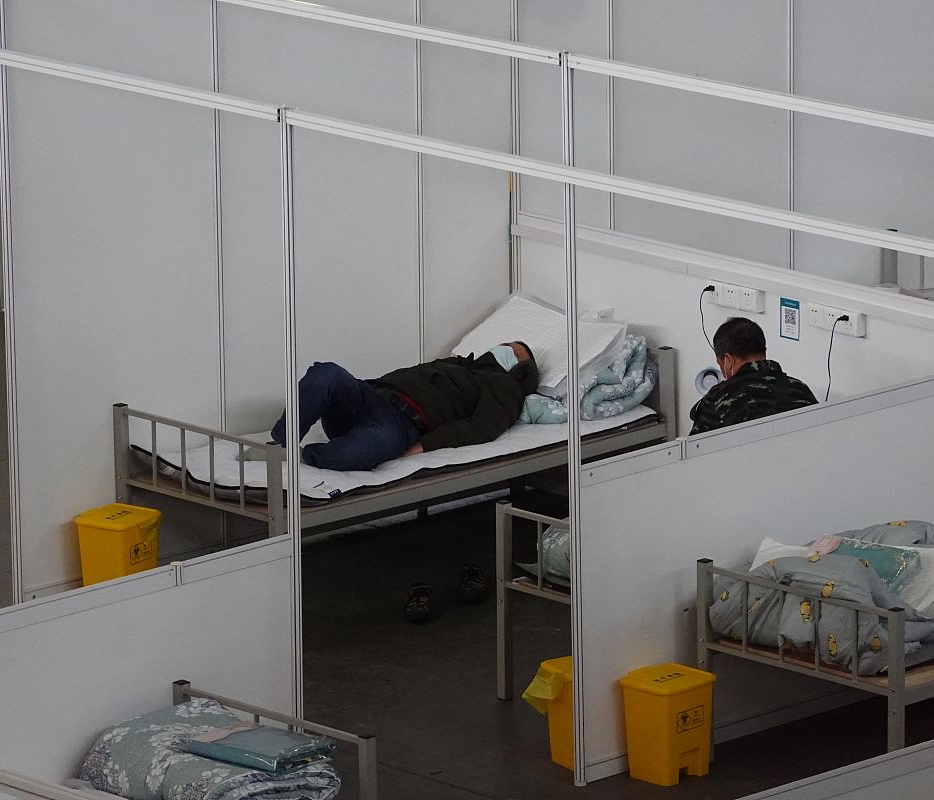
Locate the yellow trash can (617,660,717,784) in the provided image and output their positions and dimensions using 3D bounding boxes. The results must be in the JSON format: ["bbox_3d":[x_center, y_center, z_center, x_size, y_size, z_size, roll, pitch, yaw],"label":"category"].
[{"bbox_3d":[0.681,1.095,22.354,0.245,0.345,0.220,-14,19,-41],"label":"yellow trash can"}]

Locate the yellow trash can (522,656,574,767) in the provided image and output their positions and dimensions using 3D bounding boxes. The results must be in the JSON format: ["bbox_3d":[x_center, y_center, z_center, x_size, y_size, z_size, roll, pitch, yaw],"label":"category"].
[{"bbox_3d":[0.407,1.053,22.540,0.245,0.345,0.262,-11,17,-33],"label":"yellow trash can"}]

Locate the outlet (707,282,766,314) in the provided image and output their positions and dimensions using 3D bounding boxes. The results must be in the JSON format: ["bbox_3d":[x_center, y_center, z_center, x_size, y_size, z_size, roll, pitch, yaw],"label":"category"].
[{"bbox_3d":[1.007,-0.395,25.002,0.046,0.088,0.262,-14,19,-41],"label":"outlet"}]

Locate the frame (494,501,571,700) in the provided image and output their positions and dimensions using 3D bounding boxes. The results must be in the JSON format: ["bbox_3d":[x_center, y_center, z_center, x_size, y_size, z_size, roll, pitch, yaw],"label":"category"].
[{"bbox_3d":[1.155,0.595,23.564,2.030,0.705,0.900,-14,19,-41],"label":"frame"}]

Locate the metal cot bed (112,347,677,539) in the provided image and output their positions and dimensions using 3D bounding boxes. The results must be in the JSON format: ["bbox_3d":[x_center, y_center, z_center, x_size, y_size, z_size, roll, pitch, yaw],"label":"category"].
[{"bbox_3d":[-0.250,0.254,25.030,2.030,0.705,0.890,-14,19,-41],"label":"metal cot bed"}]

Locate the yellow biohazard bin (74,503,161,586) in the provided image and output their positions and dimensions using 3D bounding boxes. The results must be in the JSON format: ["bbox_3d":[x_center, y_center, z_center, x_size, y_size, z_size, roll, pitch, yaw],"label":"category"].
[{"bbox_3d":[-1.277,0.585,24.531,0.225,0.345,0.245,10,18,37],"label":"yellow biohazard bin"}]

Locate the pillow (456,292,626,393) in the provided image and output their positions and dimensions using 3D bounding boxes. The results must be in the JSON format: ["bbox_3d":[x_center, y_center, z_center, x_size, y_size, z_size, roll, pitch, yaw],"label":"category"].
[{"bbox_3d":[0.274,-0.191,25.534,0.610,0.120,0.405,14,47,46],"label":"pillow"}]

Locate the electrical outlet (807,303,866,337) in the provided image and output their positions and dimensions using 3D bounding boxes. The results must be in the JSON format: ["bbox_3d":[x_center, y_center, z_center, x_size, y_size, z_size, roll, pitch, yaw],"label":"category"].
[{"bbox_3d":[1.366,-0.305,24.623,0.046,0.088,0.260,-14,19,-41],"label":"electrical outlet"}]

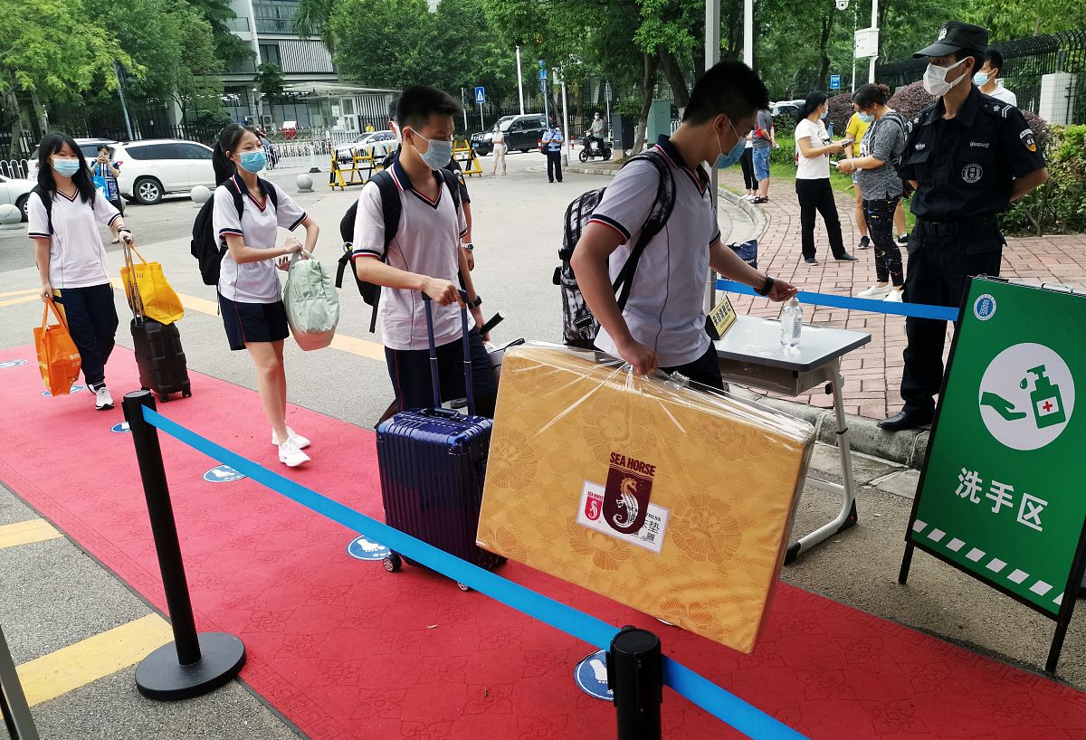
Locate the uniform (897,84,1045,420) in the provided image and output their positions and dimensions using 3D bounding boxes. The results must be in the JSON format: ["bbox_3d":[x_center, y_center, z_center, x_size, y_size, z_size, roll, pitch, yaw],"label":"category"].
[{"bbox_3d":[1.784,-0.486,3.672,0.360,1.440,0.580,-9,17,-19],"label":"uniform"}]

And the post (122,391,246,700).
[{"bbox_3d":[-1.160,0.511,2.606,0.335,0.923,0.335,-3,16,0],"label":"post"}]

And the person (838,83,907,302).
[{"bbox_3d":[2.539,-1.336,6.432,0.500,1.600,0.460,-7,17,-14],"label":"person"}]

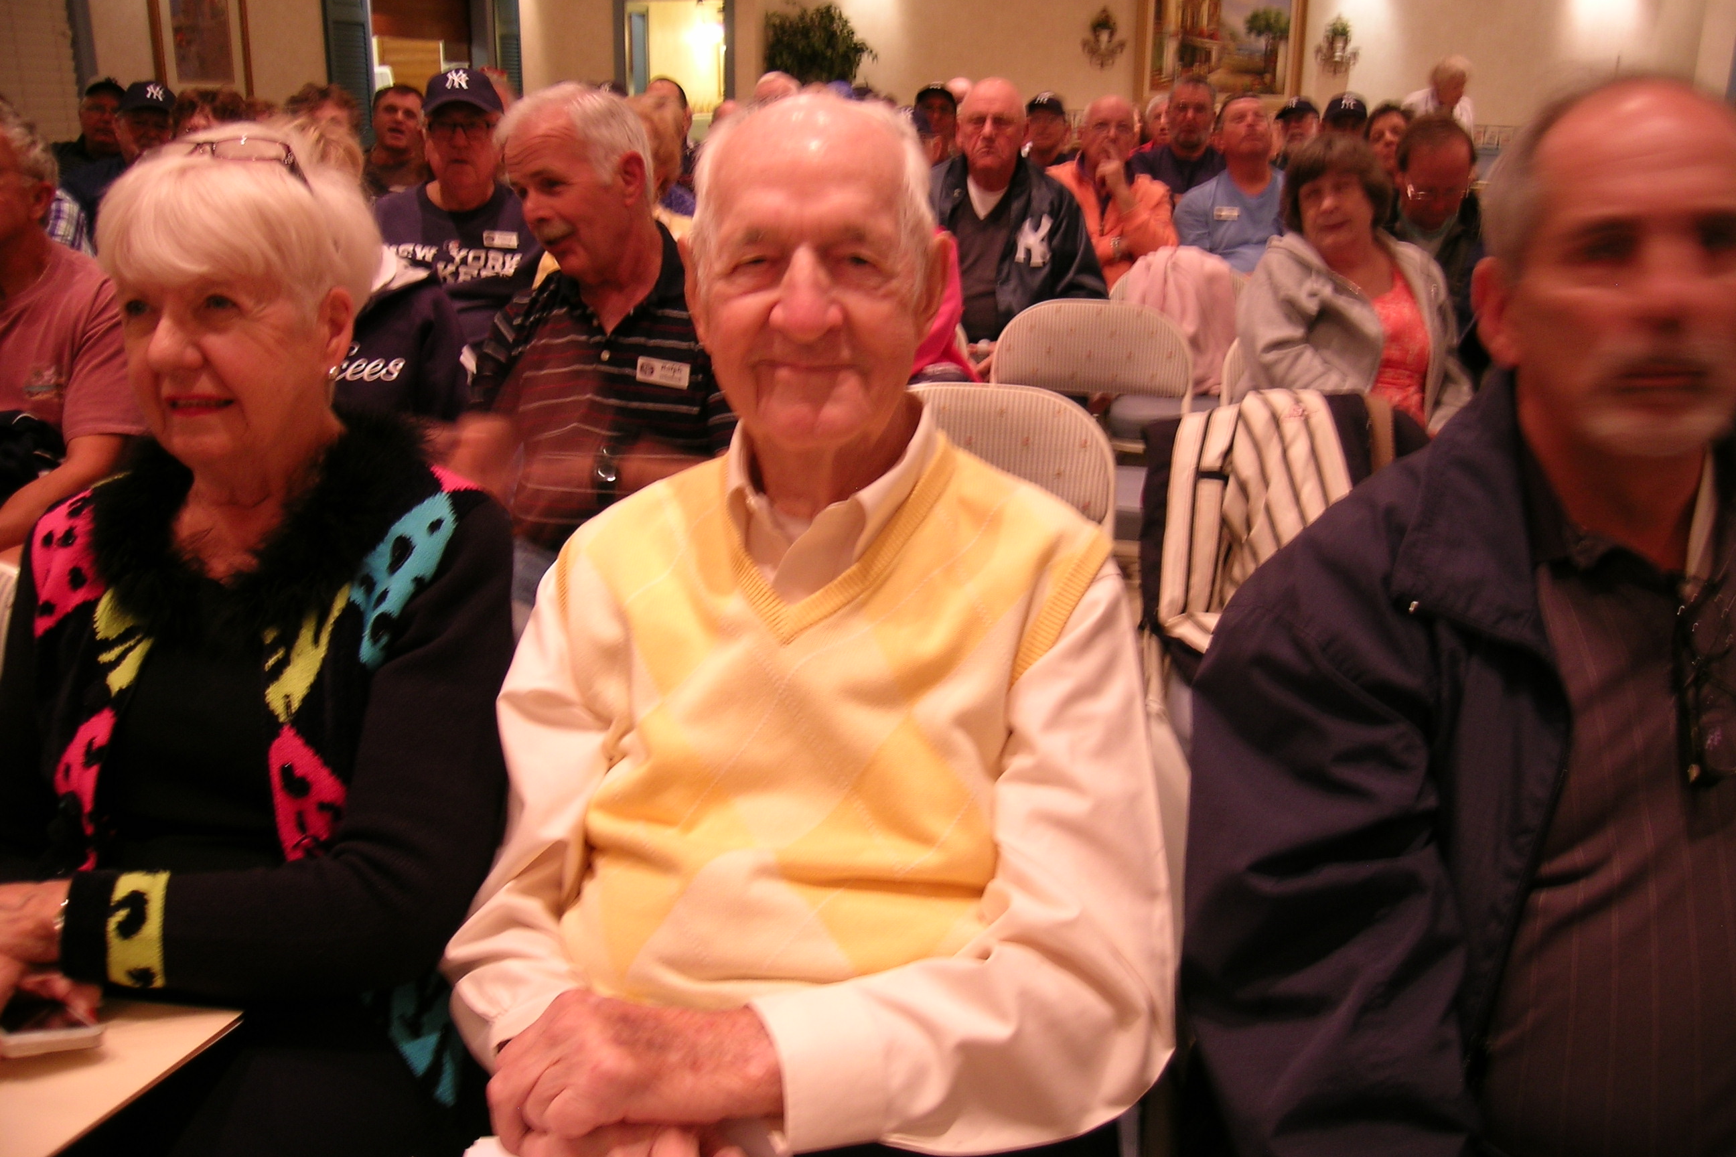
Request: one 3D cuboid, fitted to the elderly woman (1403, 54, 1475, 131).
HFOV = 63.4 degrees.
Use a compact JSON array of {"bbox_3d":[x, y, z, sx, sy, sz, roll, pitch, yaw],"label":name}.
[{"bbox_3d":[2.752,-1.769,6.986,0.480,1.580,0.420,-11,21,-33],"label":"elderly woman"}]

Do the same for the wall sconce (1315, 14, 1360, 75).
[{"bbox_3d":[3.007,-3.405,8.952,0.290,0.390,0.160,3,18,8],"label":"wall sconce"}]

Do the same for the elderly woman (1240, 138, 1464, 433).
[{"bbox_3d":[1.015,-0.313,2.932,0.560,1.170,0.750,-5,18,-17],"label":"elderly woman"}]

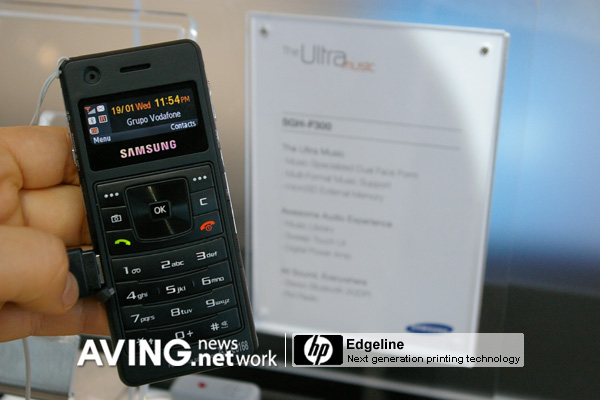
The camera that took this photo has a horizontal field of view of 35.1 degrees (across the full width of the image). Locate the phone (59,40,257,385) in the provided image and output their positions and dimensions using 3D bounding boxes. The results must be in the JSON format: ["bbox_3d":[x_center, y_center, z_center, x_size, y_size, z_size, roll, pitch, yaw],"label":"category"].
[{"bbox_3d":[-0.044,0.004,0.299,0.044,0.103,0.010,-11,4,-8],"label":"phone"}]

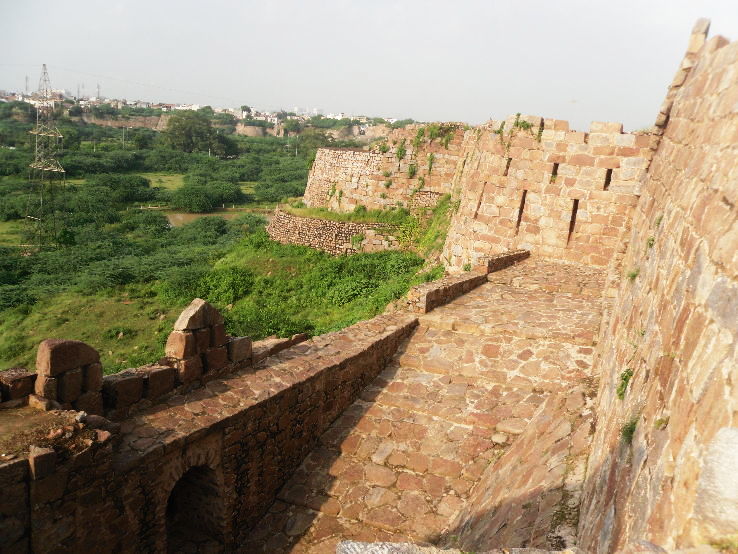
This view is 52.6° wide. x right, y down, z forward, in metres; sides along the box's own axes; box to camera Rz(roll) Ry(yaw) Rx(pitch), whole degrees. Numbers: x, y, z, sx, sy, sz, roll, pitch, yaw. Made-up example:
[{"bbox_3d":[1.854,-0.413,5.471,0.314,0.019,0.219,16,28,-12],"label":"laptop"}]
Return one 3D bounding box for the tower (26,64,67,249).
[{"bbox_3d":[-52.406,-19.114,120.028,8.000,29.200,4.200,9,13,21],"label":"tower"}]

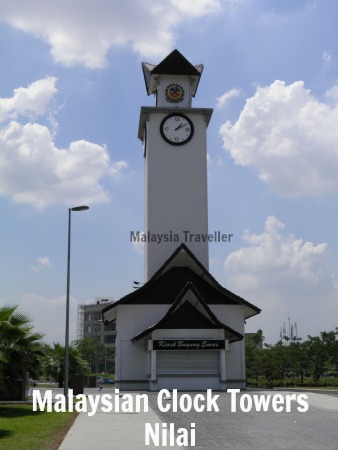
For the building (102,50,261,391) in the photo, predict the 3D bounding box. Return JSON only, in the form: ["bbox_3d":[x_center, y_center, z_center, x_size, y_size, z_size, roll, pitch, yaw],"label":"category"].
[{"bbox_3d":[0.591,-1.175,46.376,10.343,25.289,13.263,1,-12,-5],"label":"building"}]

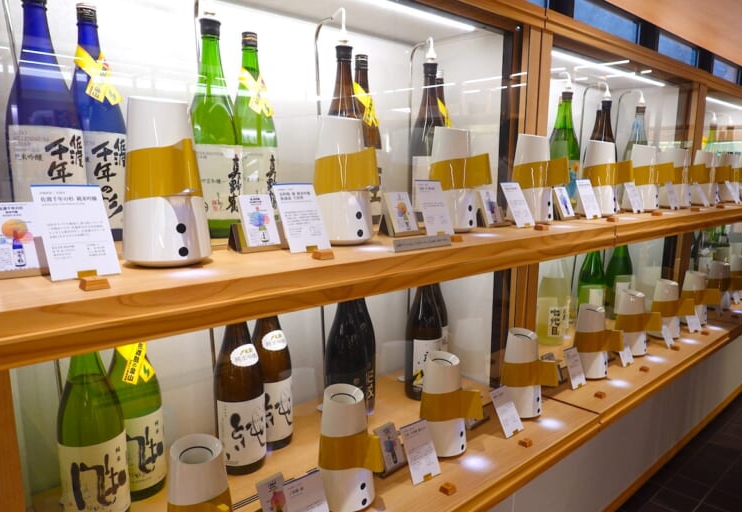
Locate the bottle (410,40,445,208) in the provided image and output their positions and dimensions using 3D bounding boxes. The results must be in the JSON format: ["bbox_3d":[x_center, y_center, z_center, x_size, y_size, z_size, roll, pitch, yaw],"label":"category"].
[{"bbox_3d":[0.154,-0.307,1.330,0.105,0.420,0.105,0,9,0],"label":"bottle"}]

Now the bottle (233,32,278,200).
[{"bbox_3d":[-0.252,-0.258,1.093,0.105,0.405,0.105,-8,12,-40],"label":"bottle"}]

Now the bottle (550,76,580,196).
[{"bbox_3d":[0.667,-0.376,1.765,0.105,0.420,0.105,-8,12,-40],"label":"bottle"}]

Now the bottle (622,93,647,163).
[{"bbox_3d":[1.157,-0.449,2.228,0.105,0.430,0.105,-8,12,-40],"label":"bottle"}]

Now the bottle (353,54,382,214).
[{"bbox_3d":[-0.024,-0.290,1.281,0.105,0.402,0.105,0,9,0],"label":"bottle"}]

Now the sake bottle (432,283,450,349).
[{"bbox_3d":[0.178,0.175,1.538,0.105,0.402,0.105,-8,12,-40],"label":"sake bottle"}]

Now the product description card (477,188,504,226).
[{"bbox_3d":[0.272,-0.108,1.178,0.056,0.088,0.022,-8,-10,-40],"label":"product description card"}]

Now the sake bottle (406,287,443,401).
[{"bbox_3d":[0.148,0.190,1.435,0.105,0.405,0.105,0,9,0],"label":"sake bottle"}]

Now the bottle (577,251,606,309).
[{"bbox_3d":[0.913,0.111,2.114,0.105,0.405,0.105,-8,12,-40],"label":"bottle"}]

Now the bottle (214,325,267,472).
[{"bbox_3d":[-0.286,0.267,1.121,0.105,0.405,0.105,-8,12,-40],"label":"bottle"}]

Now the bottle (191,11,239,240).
[{"bbox_3d":[-0.306,-0.244,1.001,0.105,0.407,0.105,-8,12,-40],"label":"bottle"}]

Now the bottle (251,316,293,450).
[{"bbox_3d":[-0.243,0.253,1.217,0.105,0.402,0.105,-8,12,-40],"label":"bottle"}]

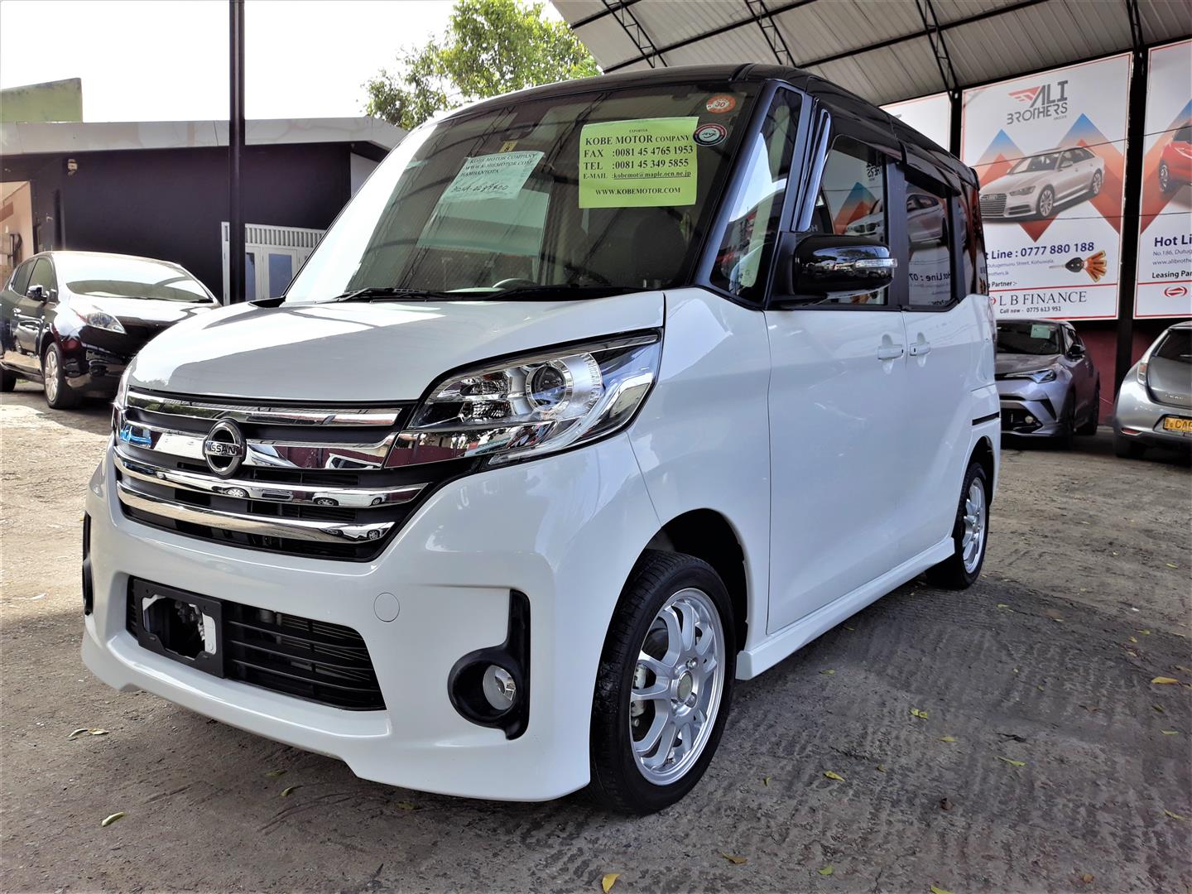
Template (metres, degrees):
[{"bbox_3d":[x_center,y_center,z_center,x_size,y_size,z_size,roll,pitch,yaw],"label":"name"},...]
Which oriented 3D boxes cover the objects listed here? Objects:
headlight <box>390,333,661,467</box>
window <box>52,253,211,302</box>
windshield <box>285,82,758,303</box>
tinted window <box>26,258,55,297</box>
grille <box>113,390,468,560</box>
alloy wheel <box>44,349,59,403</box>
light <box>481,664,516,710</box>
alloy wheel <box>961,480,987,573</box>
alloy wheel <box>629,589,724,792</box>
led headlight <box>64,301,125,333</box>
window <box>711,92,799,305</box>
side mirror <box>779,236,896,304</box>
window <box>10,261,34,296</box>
[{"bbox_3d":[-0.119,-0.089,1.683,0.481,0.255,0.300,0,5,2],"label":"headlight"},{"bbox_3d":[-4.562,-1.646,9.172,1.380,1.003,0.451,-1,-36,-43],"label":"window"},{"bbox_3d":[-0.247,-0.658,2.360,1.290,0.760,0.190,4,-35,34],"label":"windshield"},{"bbox_3d":[-5.380,-1.661,9.053,0.080,0.380,0.980,19,-6,-42],"label":"tinted window"},{"bbox_3d":[-0.677,0.042,1.799,0.990,0.290,0.140,4,6,34],"label":"grille"},{"bbox_3d":[-4.886,-0.640,8.504,0.180,0.465,0.465,-1,7,-43],"label":"alloy wheel"},{"bbox_3d":[-0.152,0.397,1.547,0.082,0.082,0.050,3,6,28],"label":"light"},{"bbox_3d":[1.519,0.325,3.904,0.140,0.390,0.390,3,6,35],"label":"alloy wheel"},{"bbox_3d":[0.119,0.481,1.922,0.140,0.390,0.390,3,6,34],"label":"alloy wheel"},{"bbox_3d":[-4.396,-1.134,8.173,0.380,0.270,0.620,0,6,-33],"label":"led headlight"},{"bbox_3d":[0.385,-0.616,2.202,0.050,0.575,0.575,-11,-4,41],"label":"window"},{"bbox_3d":[0.542,-0.394,2.079,0.240,0.155,0.150,4,6,34],"label":"side mirror"},{"bbox_3d":[-6.015,-1.767,9.779,0.080,0.360,0.860,19,-6,-42],"label":"window"}]

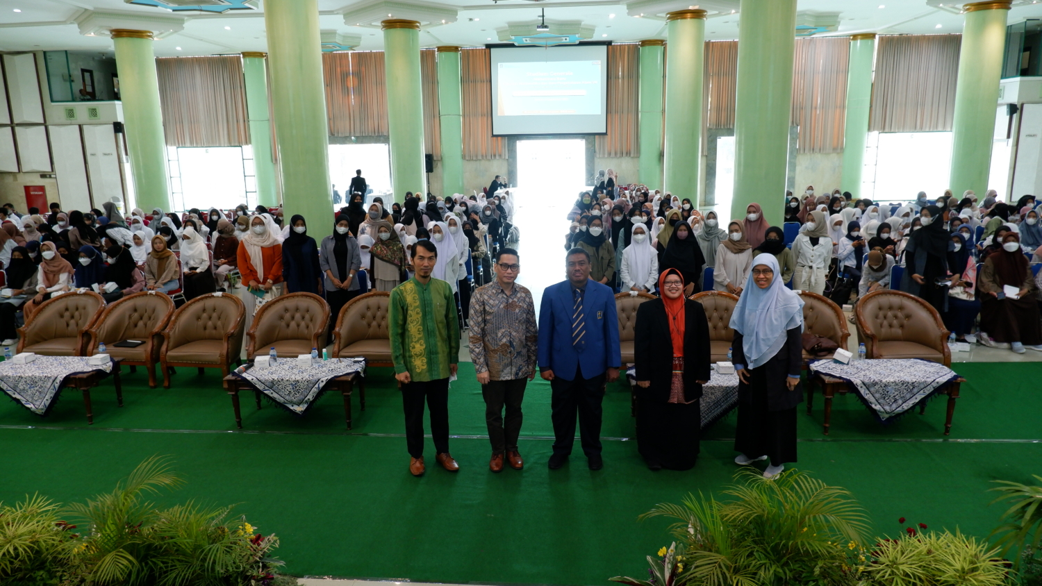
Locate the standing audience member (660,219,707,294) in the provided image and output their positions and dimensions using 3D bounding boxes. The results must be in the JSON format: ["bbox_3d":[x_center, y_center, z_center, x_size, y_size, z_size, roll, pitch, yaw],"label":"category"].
[{"bbox_3d":[1.870,-0.098,7.471,0.500,1.517,0.360,-1,13,-1],"label":"standing audience member"}]

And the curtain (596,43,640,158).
[{"bbox_3d":[3.355,-6.677,22.115,1.620,3.834,0.180,0,13,3],"label":"curtain"}]

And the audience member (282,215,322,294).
[{"bbox_3d":[-2.673,-0.135,7.772,0.480,1.610,0.320,-3,13,-7],"label":"audience member"}]

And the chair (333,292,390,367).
[{"bbox_3d":[-1.487,0.475,6.709,0.770,0.850,0.720,0,13,7],"label":"chair"}]

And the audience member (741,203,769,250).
[{"bbox_3d":[3.182,-0.428,8.758,0.460,1.610,0.300,1,11,9],"label":"audience member"}]

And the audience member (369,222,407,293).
[{"bbox_3d":[-1.660,-0.116,8.054,0.470,1.570,0.300,-1,11,1],"label":"audience member"}]

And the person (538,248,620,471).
[{"bbox_3d":[0.430,0.479,4.728,0.610,1.657,0.350,0,13,3],"label":"person"}]

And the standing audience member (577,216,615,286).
[{"bbox_3d":[0.893,-0.116,7.464,0.470,1.580,0.340,0,13,4],"label":"standing audience member"}]

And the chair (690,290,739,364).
[{"bbox_3d":[2.007,0.466,6.441,0.760,0.870,0.680,0,13,3],"label":"chair"}]

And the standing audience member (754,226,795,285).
[{"bbox_3d":[3.046,-0.063,7.746,0.480,1.490,0.300,1,11,9],"label":"standing audience member"}]

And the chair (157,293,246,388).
[{"bbox_3d":[-3.273,0.486,6.755,0.760,0.870,0.680,0,13,3],"label":"chair"}]

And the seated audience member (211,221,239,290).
[{"bbox_3d":[-5.163,-0.633,10.996,0.480,1.238,0.750,0,13,3],"label":"seated audience member"}]

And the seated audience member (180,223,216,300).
[{"bbox_3d":[-4.797,-0.293,9.434,0.470,1.330,0.640,0,11,4],"label":"seated audience member"}]

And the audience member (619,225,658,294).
[{"bbox_3d":[1.444,-0.085,7.770,0.450,1.530,0.300,0,11,6],"label":"audience member"}]

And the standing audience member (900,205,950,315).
[{"bbox_3d":[4.875,-0.236,7.711,0.540,1.640,0.320,1,12,12],"label":"standing audience member"}]

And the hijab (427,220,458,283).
[{"bbox_3d":[-0.916,-0.467,7.550,0.400,0.760,0.340,2,13,11],"label":"hijab"}]

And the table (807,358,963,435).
[{"bbox_3d":[3.014,0.887,5.399,1.130,0.475,0.540,0,13,3],"label":"table"}]

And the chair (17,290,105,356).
[{"bbox_3d":[-4.951,0.493,7.033,0.770,0.900,0.710,0,11,5],"label":"chair"}]

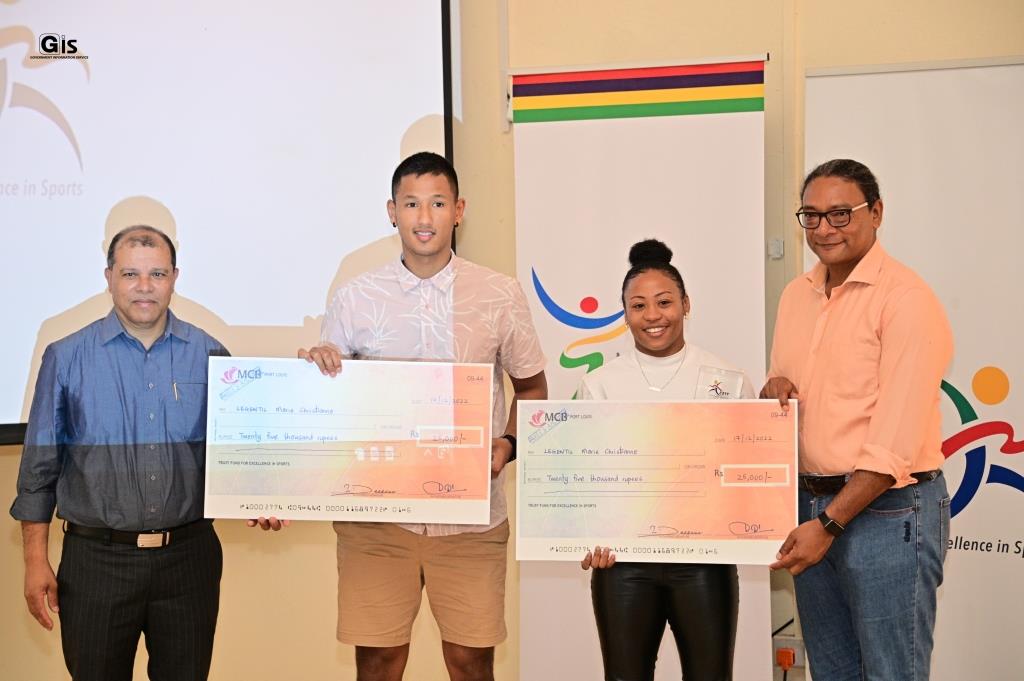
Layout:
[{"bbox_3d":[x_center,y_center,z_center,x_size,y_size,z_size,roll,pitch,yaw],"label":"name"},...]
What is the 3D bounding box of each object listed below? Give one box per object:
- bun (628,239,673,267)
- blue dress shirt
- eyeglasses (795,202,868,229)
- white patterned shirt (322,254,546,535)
[{"bbox_3d":[0.340,-0.216,6.420,0.107,0.072,0.100,0,1,0],"label":"bun"},{"bbox_3d":[-0.912,0.194,6.270,0.570,0.550,0.320,-1,1,-16],"label":"blue dress shirt"},{"bbox_3d":[0.738,-0.287,5.939,0.140,0.044,0.140,-2,11,31],"label":"eyeglasses"},{"bbox_3d":[-0.188,0.131,6.330,0.540,0.680,0.300,0,1,-2],"label":"white patterned shirt"}]

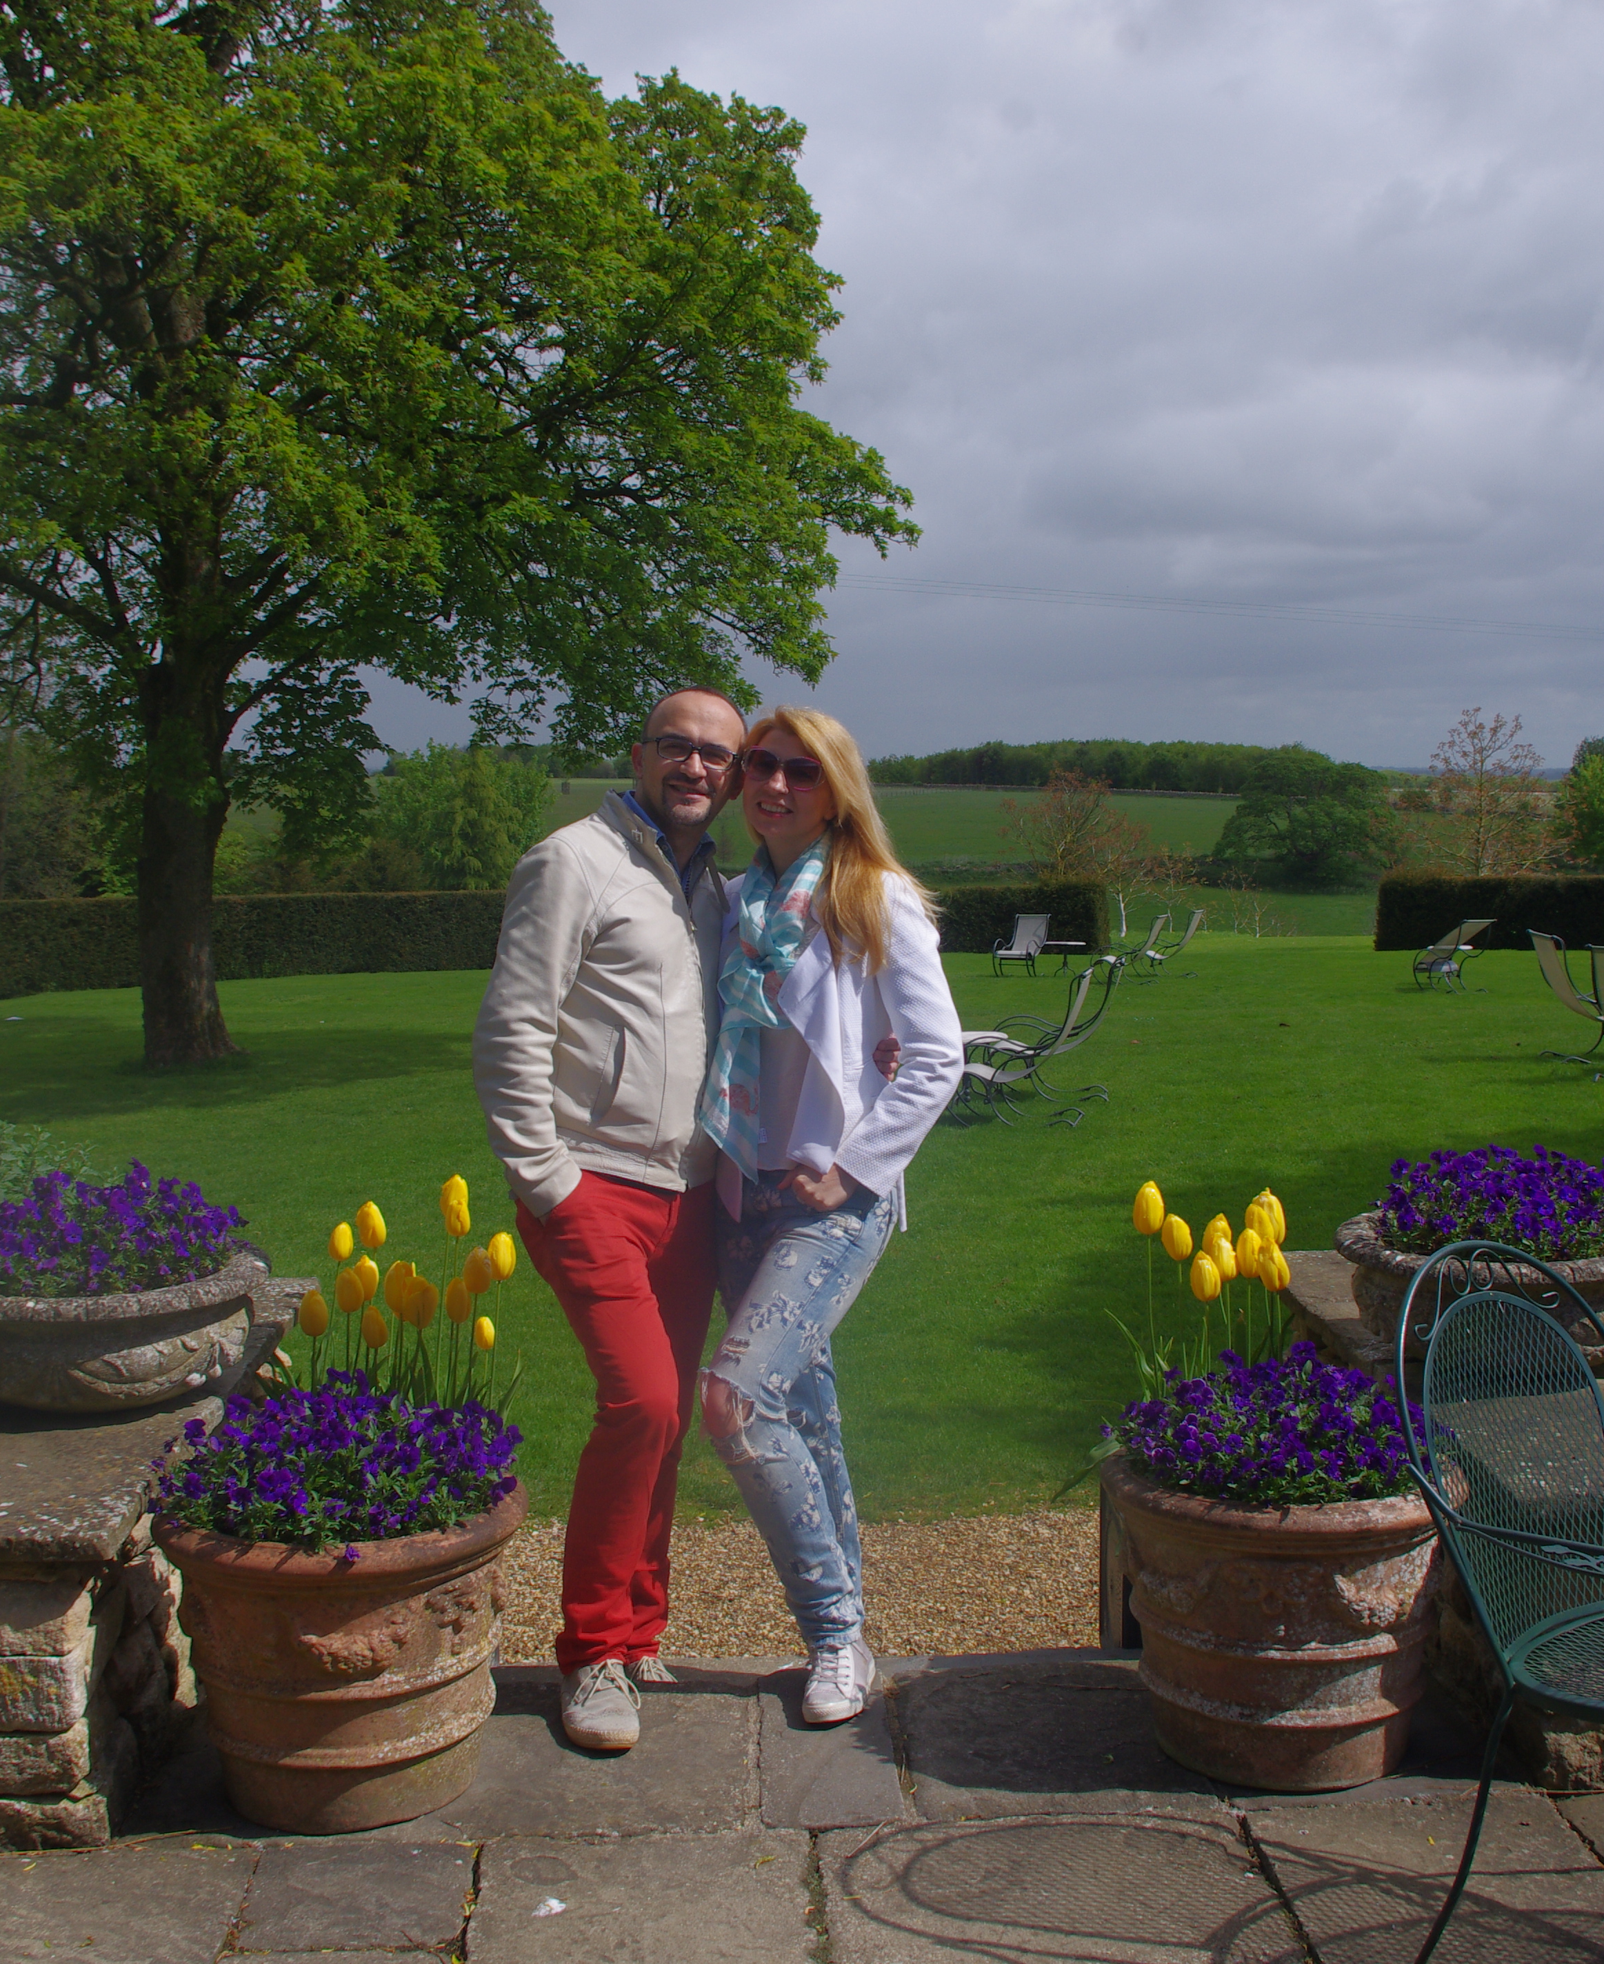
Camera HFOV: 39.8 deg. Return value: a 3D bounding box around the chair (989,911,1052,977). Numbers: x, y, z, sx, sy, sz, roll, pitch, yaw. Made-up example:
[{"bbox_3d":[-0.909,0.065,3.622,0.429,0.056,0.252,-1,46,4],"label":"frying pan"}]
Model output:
[{"bbox_3d":[3.506,-0.569,35.200,0.630,1.000,0.920,3,6,25],"label":"chair"}]

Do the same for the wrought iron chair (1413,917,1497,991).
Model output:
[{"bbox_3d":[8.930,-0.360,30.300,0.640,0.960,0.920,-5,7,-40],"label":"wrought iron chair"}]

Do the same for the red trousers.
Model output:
[{"bbox_3d":[-0.312,0.712,3.800,0.420,0.950,0.340,-3,6,-28],"label":"red trousers"}]

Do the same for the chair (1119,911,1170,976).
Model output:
[{"bbox_3d":[4.864,-0.481,32.500,0.950,1.020,0.630,2,6,20],"label":"chair"}]

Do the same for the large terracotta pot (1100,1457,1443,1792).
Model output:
[{"bbox_3d":[0.815,1.026,3.715,0.600,0.490,0.600,0,5,0],"label":"large terracotta pot"}]

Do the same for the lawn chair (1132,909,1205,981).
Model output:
[{"bbox_3d":[5.510,-0.550,33.000,0.920,0.960,0.640,2,6,22],"label":"lawn chair"}]

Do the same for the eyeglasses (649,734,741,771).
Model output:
[{"bbox_3d":[-0.177,-0.386,3.680,0.142,0.047,0.145,13,4,-12],"label":"eyeglasses"}]

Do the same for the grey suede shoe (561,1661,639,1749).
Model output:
[{"bbox_3d":[-0.342,1.188,3.760,0.115,0.110,0.295,-1,6,-10],"label":"grey suede shoe"}]

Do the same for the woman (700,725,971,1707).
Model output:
[{"bbox_3d":[0.050,0.390,3.779,0.520,1.700,0.380,3,6,25],"label":"woman"}]

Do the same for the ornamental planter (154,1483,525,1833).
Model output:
[{"bbox_3d":[-0.724,1.032,3.511,0.570,0.465,0.570,0,5,0],"label":"ornamental planter"}]

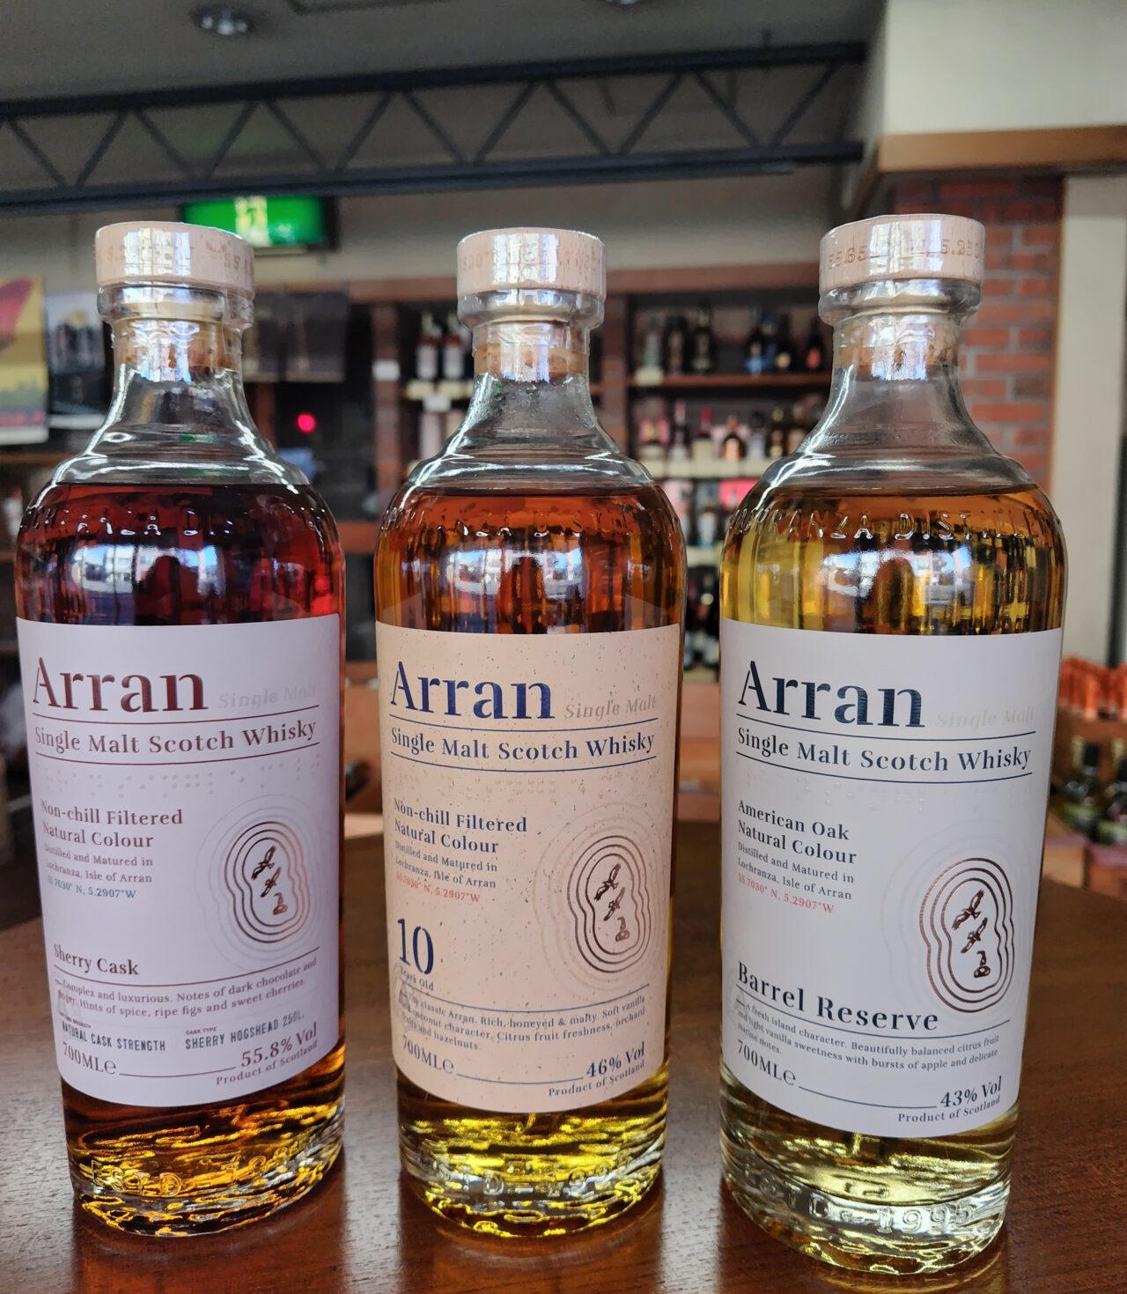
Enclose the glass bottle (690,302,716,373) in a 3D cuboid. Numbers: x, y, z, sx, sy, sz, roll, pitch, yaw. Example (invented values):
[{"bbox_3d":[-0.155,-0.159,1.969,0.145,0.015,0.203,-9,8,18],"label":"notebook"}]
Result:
[{"bbox_3d":[0.599,-1.315,4.260,0.082,0.282,0.082,1,7,8],"label":"glass bottle"}]

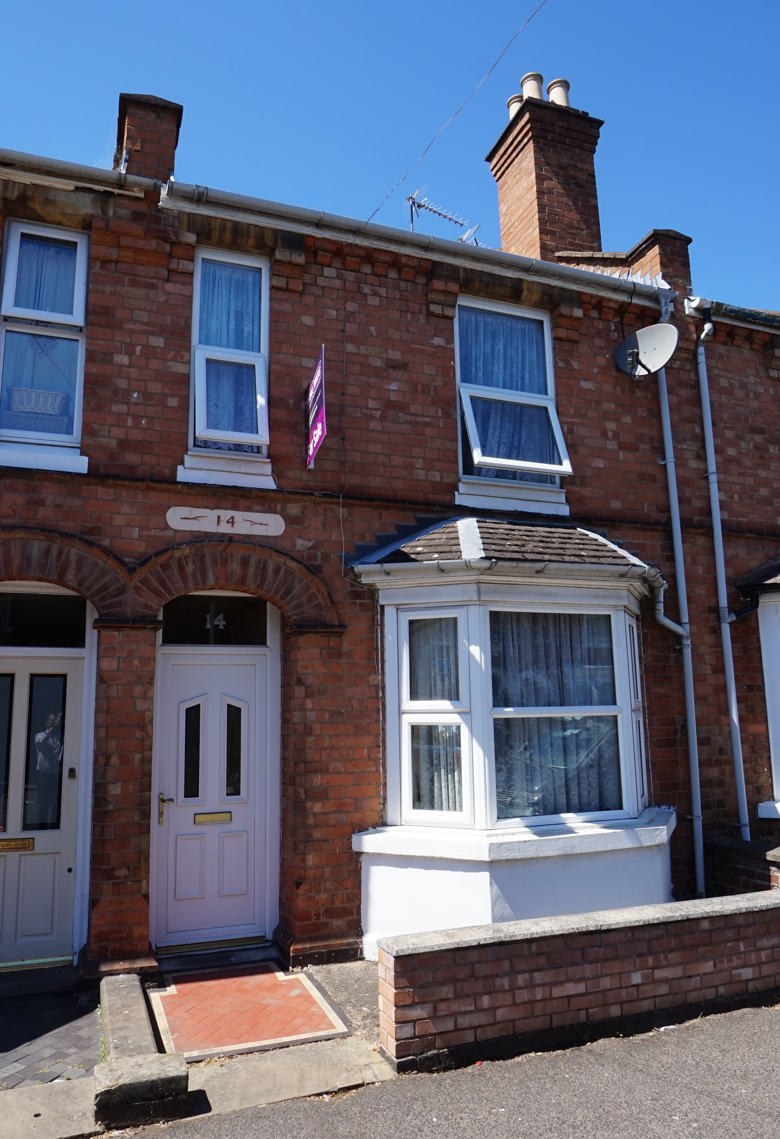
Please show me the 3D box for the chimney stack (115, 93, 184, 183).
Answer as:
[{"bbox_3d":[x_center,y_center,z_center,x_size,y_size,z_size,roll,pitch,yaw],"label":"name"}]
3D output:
[{"bbox_3d":[-1.869,-3.180,5.876,0.460,0.733,0.480,3,-10,-22],"label":"chimney stack"}]

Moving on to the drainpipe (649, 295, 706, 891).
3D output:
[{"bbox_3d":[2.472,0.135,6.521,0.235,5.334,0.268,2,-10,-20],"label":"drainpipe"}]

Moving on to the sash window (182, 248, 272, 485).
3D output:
[{"bbox_3d":[-1.224,-1.531,5.729,0.706,1.922,0.200,3,-10,-22],"label":"sash window"}]

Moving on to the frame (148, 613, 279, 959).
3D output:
[{"bbox_3d":[-1.244,1.371,5.404,0.936,2.397,0.118,2,-10,-20],"label":"frame"}]

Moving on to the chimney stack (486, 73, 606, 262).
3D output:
[{"bbox_3d":[2.072,-4.913,9.745,1.040,2.606,1.040,3,-10,-22],"label":"chimney stack"}]

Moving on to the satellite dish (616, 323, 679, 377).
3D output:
[{"bbox_3d":[2.248,-1.978,6.775,0.570,0.450,0.360,-10,-13,42],"label":"satellite dish"}]

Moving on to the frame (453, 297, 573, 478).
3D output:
[{"bbox_3d":[1.030,-1.527,6.457,0.934,1.605,0.257,2,-10,-20],"label":"frame"}]

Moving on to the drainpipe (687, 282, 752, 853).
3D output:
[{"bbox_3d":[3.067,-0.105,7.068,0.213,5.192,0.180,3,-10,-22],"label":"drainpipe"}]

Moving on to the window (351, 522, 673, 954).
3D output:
[{"bbox_3d":[1.157,1.118,5.629,2.795,3.162,0.706,2,-10,-20],"label":"window"}]

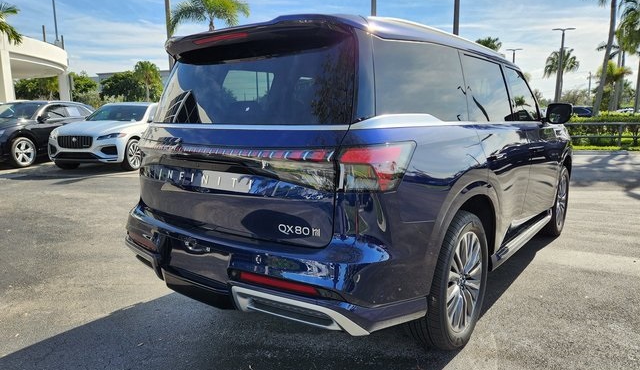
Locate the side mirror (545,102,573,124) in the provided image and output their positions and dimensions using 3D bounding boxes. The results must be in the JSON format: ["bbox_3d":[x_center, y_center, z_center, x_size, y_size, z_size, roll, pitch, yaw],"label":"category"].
[{"bbox_3d":[2.244,-0.677,3.987,0.240,0.200,0.180,7,12,38],"label":"side mirror"}]

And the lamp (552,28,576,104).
[{"bbox_3d":[20.933,-9.131,37.205,2.200,8.771,0.400,0,9,0],"label":"lamp"}]

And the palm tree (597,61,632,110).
[{"bbox_3d":[21.510,-6.380,31.082,2.400,5.291,2.400,6,11,34],"label":"palm tree"}]

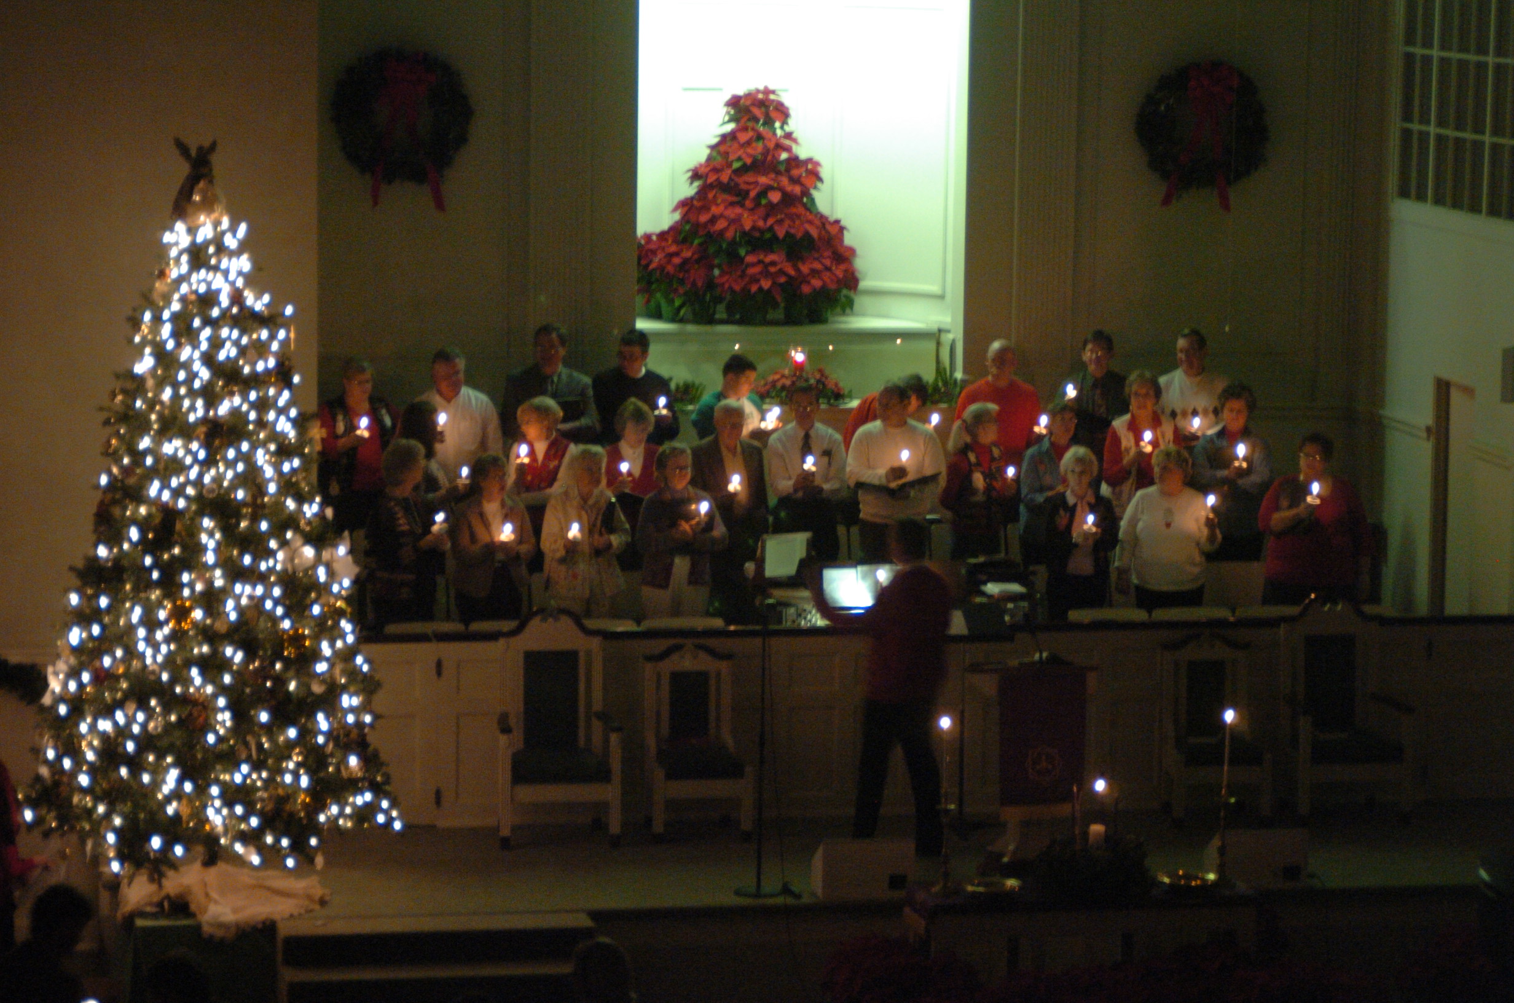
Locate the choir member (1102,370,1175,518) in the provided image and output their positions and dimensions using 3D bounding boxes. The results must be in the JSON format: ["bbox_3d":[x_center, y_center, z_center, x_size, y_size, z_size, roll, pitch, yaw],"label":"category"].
[{"bbox_3d":[2.198,0.078,38.195,0.480,1.650,0.430,2,7,5],"label":"choir member"}]

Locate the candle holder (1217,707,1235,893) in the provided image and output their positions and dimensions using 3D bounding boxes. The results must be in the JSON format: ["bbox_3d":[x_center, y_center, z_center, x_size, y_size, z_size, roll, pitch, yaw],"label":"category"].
[{"bbox_3d":[2.328,1.464,32.700,0.080,0.860,0.080,0,7,-13],"label":"candle holder"}]

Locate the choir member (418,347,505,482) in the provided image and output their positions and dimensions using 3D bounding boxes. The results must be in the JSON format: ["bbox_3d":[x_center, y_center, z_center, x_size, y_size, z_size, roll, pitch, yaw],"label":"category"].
[{"bbox_3d":[-1.685,0.001,37.011,0.530,1.730,0.380,1,7,0],"label":"choir member"}]

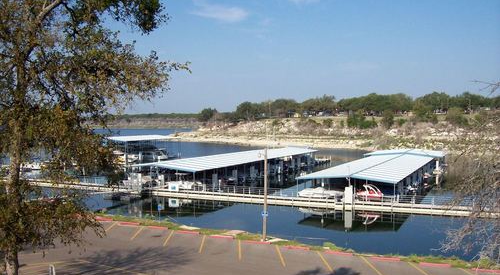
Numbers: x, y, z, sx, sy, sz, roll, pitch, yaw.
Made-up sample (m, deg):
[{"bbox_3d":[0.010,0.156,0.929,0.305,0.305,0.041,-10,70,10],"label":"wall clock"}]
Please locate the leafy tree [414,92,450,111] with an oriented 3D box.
[{"bbox_3d":[96.865,-18.577,276.000,18.535,10.615,15.754,0,2,0],"label":"leafy tree"}]

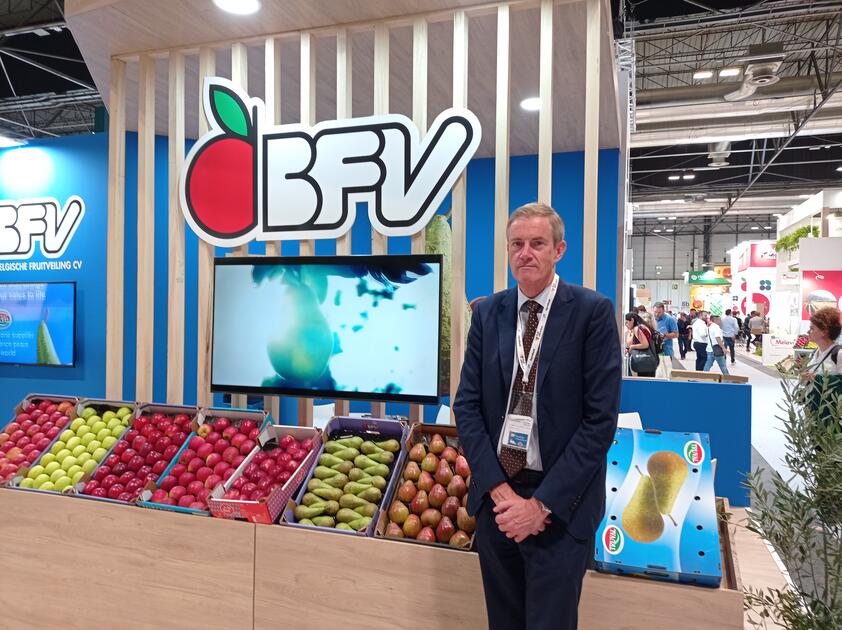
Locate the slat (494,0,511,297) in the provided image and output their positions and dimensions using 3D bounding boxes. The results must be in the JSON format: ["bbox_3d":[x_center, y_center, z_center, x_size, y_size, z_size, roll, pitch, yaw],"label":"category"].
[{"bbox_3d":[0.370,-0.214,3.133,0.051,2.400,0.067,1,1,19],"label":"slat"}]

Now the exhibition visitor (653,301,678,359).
[{"bbox_3d":[4.068,0.672,11.300,0.420,1.760,0.520,0,1,-18],"label":"exhibition visitor"}]

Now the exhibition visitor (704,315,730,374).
[{"bbox_3d":[5.981,0.850,13.806,0.620,1.680,0.500,1,0,-26],"label":"exhibition visitor"}]

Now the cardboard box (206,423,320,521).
[{"bbox_3d":[-0.686,0.701,3.081,0.300,0.110,0.500,0,31,21],"label":"cardboard box"}]

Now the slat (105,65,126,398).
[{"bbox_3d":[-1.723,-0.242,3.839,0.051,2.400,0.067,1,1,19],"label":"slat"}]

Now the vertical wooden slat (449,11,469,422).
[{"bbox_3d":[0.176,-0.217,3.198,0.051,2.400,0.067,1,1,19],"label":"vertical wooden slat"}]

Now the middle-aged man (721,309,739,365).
[{"bbox_3d":[9.430,0.672,20.800,0.530,1.730,0.420,1,1,23],"label":"middle-aged man"}]

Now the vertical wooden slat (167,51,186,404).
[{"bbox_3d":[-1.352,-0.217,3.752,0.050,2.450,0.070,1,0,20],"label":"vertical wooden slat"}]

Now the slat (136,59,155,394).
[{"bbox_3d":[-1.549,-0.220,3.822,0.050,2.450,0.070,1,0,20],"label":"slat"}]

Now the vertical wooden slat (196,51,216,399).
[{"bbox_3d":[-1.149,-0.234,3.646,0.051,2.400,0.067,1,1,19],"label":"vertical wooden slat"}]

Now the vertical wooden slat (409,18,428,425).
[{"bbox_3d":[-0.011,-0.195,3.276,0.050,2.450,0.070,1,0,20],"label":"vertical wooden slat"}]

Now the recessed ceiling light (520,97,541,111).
[{"bbox_3d":[0.772,-1.446,4.627,0.200,0.040,0.200,1,1,19],"label":"recessed ceiling light"}]

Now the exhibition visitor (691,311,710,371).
[{"bbox_3d":[5.862,0.786,14.306,0.520,1.720,0.340,1,0,30],"label":"exhibition visitor"}]

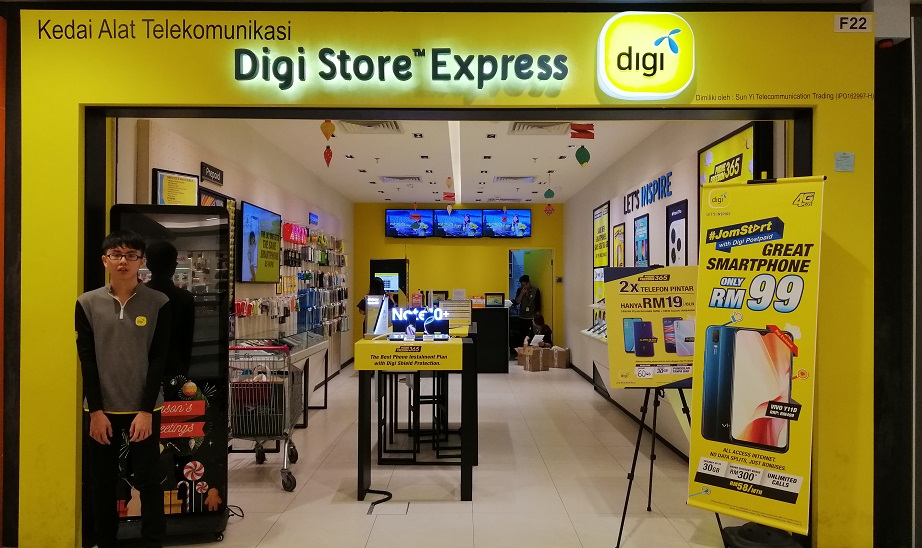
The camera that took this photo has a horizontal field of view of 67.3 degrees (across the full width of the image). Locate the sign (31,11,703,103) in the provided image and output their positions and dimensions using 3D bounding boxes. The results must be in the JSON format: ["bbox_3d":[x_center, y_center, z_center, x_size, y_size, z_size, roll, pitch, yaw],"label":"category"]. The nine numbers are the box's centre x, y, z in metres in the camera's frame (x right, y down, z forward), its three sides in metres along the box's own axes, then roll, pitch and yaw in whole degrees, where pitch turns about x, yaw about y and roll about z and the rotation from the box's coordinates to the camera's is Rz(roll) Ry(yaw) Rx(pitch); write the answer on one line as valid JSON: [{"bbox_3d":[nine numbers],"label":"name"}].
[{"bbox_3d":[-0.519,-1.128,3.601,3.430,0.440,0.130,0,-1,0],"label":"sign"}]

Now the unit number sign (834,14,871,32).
[{"bbox_3d":[2.084,-1.330,3.680,0.199,0.094,0.010,0,-1,0],"label":"unit number sign"}]

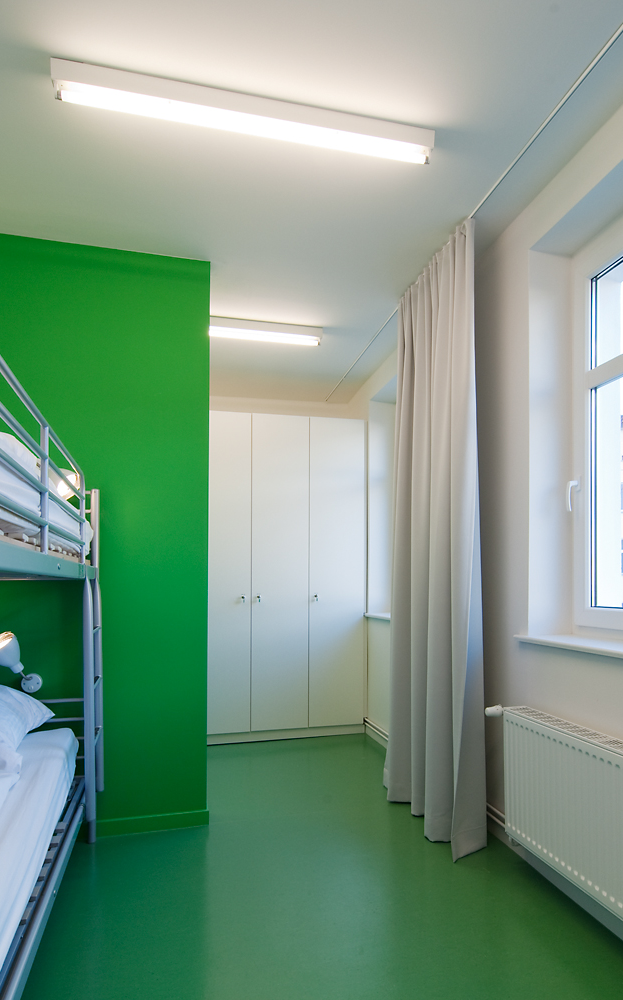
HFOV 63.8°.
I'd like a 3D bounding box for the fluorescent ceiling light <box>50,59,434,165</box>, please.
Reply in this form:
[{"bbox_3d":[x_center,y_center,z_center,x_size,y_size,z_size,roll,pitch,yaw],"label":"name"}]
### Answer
[{"bbox_3d":[-0.181,-1.259,1.653,1.237,0.092,0.065,2,-5,-12],"label":"fluorescent ceiling light"}]

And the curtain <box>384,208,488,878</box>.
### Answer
[{"bbox_3d":[0.594,0.236,2.565,0.211,2.731,0.783,1,-5,-15],"label":"curtain"}]

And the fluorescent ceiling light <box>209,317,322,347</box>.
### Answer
[{"bbox_3d":[-0.538,-1.049,3.046,1.237,0.092,0.065,2,-5,-11],"label":"fluorescent ceiling light"}]

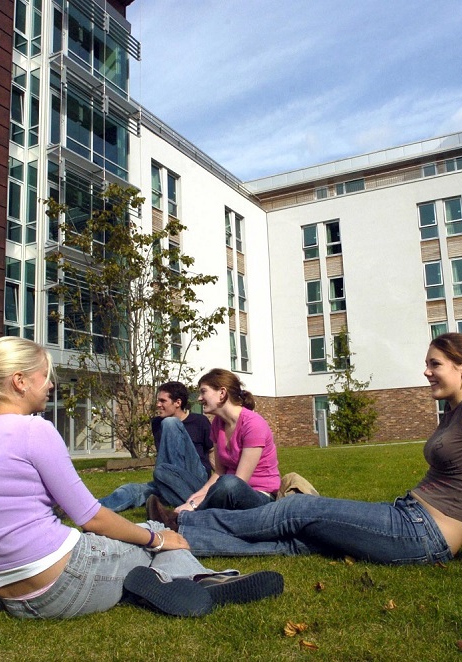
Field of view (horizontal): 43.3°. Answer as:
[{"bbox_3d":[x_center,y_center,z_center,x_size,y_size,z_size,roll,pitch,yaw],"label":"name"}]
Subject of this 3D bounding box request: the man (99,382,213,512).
[{"bbox_3d":[-0.512,0.761,3.930,0.880,0.870,0.600,6,-13,-37],"label":"man"}]

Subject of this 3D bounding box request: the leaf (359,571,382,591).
[{"bbox_3d":[0.433,0.780,1.820,0.060,0.040,0.055,-2,-10,0],"label":"leaf"}]

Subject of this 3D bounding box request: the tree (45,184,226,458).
[{"bbox_3d":[-1.792,-0.281,10.768,3.250,5.200,3.200,-2,-10,0],"label":"tree"}]

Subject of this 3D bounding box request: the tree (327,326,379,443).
[{"bbox_3d":[5.061,2.310,24.741,2.150,4.900,2.150,-2,-10,0],"label":"tree"}]

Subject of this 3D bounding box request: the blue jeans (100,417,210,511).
[{"bbox_3d":[-0.516,0.873,3.876,0.820,0.600,0.550,6,-13,-37],"label":"blue jeans"}]

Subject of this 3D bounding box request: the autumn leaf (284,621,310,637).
[{"bbox_3d":[0.161,0.731,1.430,0.065,0.030,0.050,-2,-10,0],"label":"autumn leaf"}]

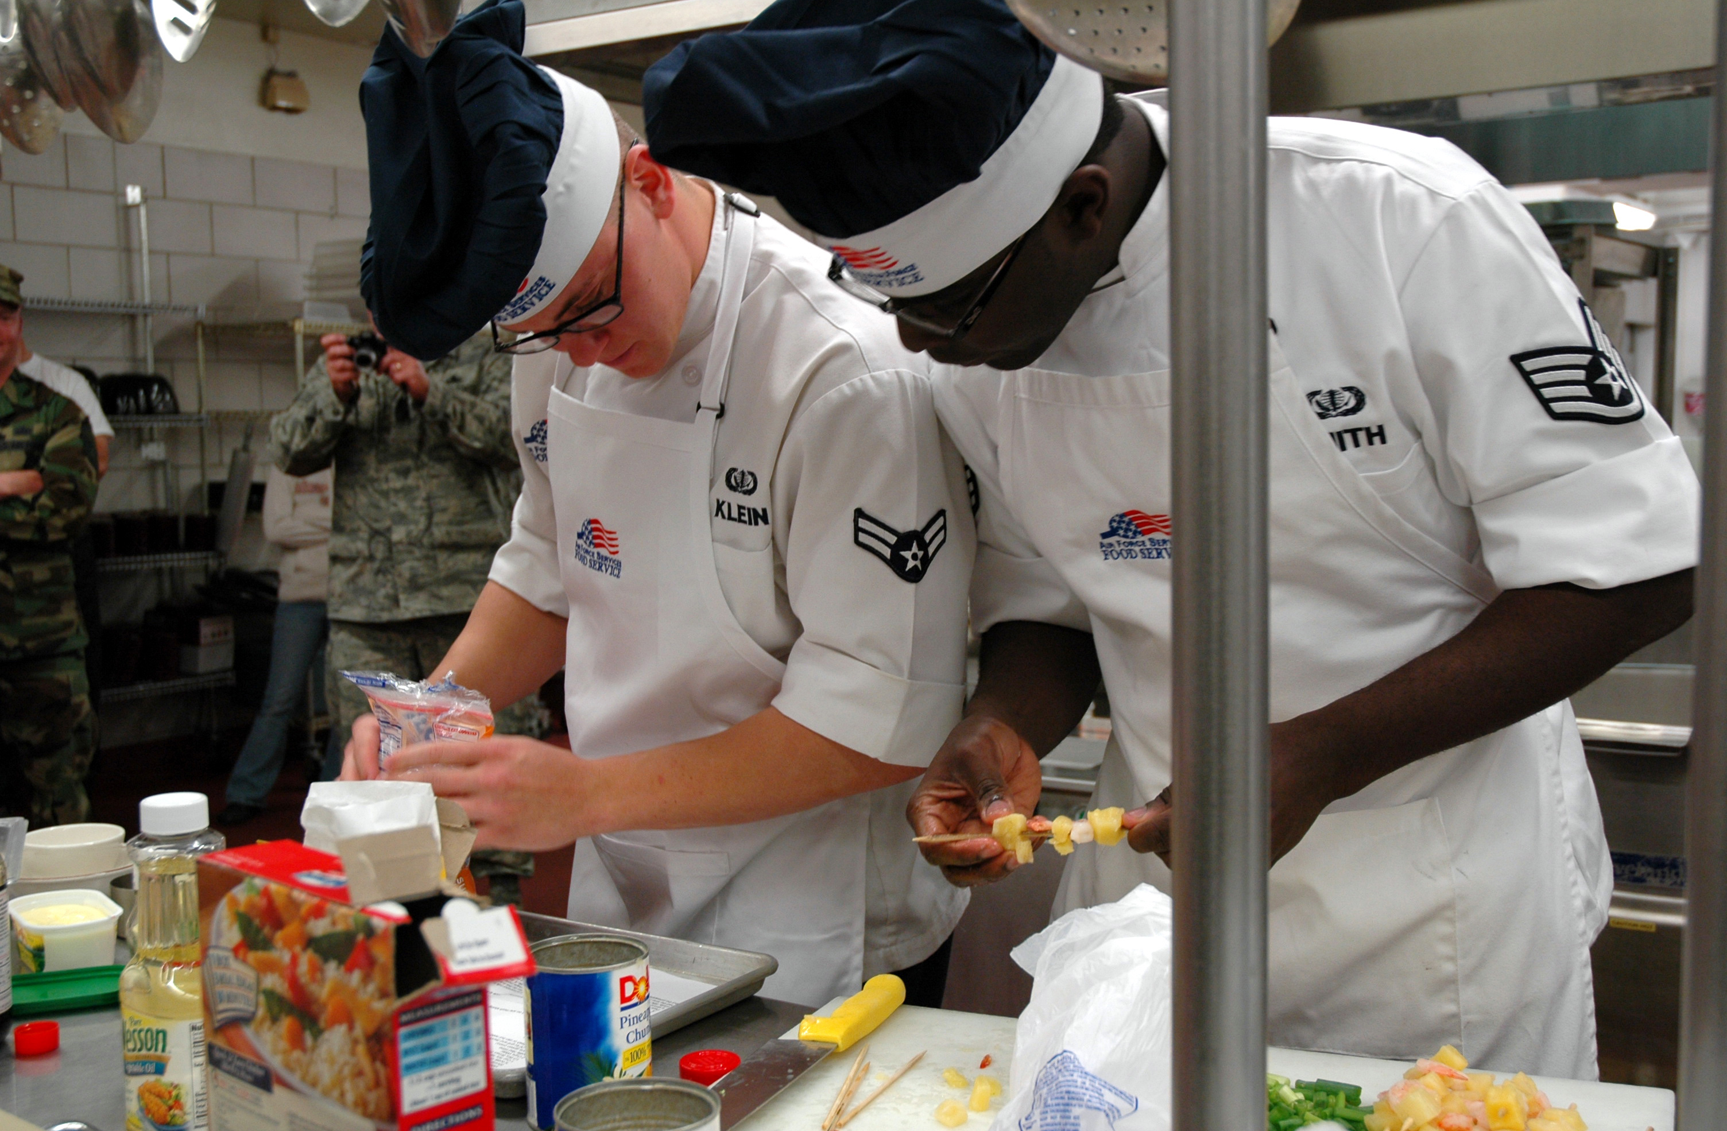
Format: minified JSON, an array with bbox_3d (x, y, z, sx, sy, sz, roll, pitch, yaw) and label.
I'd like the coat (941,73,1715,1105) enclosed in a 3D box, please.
[{"bbox_3d":[0.355,0.025,1.480,0.550,0.720,0.430,4,8,34],"label":"coat"}]

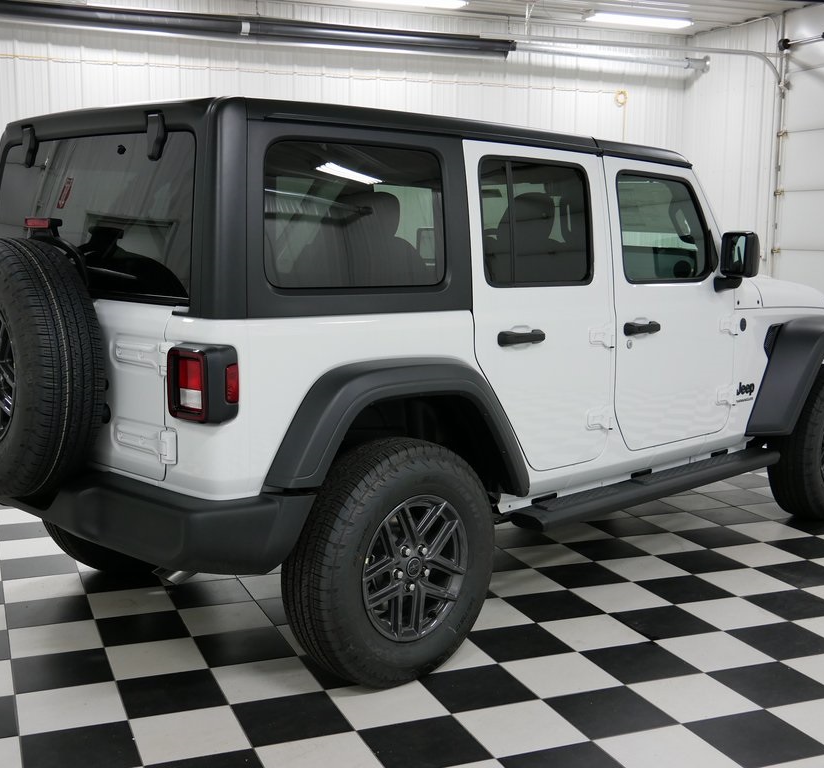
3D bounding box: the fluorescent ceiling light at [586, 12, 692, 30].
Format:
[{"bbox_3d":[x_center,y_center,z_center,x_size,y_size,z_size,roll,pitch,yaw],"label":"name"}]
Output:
[{"bbox_3d":[2.512,-4.021,11.812,1.230,0.091,0.272,-3,9,-21],"label":"fluorescent ceiling light"}]

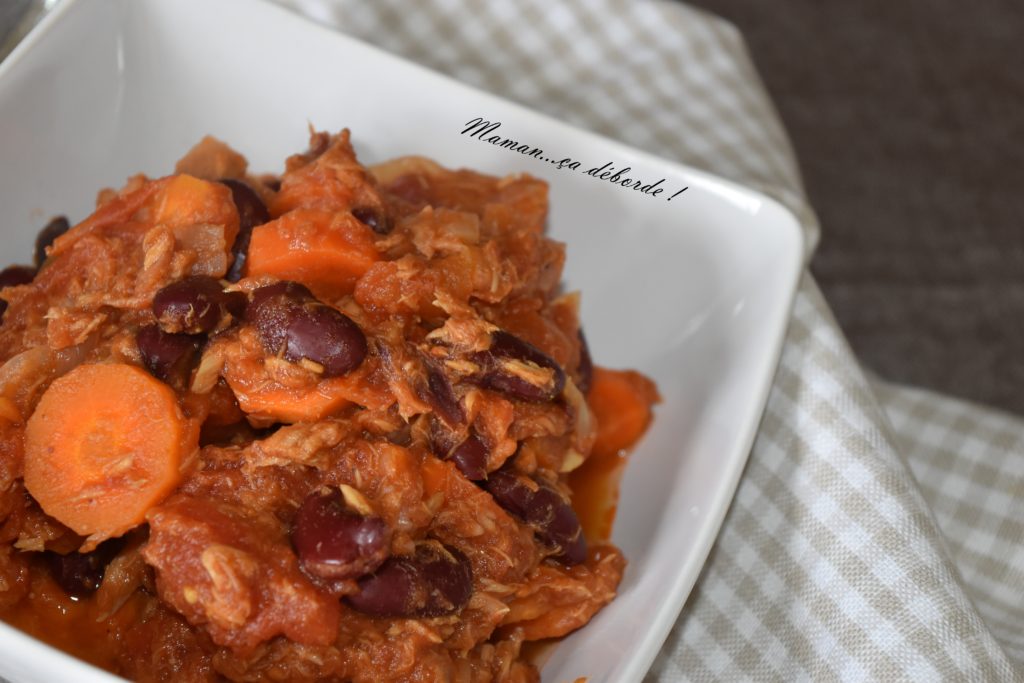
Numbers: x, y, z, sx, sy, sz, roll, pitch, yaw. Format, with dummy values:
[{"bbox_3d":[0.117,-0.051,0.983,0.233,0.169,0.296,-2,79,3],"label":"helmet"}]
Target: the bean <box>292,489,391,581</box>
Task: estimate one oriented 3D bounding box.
[{"bbox_3d":[-0.024,0.027,0.322,0.017,0.009,0.012,34,70,21],"label":"bean"}]

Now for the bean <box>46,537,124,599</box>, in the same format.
[{"bbox_3d":[-0.062,0.031,0.336,0.010,0.009,0.015,33,48,14],"label":"bean"}]

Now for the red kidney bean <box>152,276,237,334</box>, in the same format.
[{"bbox_3d":[-0.046,-0.005,0.338,0.015,0.009,0.009,3,63,-27],"label":"red kidney bean"}]

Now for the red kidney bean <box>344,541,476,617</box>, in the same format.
[{"bbox_3d":[-0.014,0.033,0.325,0.018,0.009,0.010,-15,67,-6],"label":"red kidney bean"}]

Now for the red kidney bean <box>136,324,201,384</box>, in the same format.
[{"bbox_3d":[-0.049,0.002,0.339,0.009,0.015,0.010,8,57,52],"label":"red kidney bean"}]

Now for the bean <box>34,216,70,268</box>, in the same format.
[{"bbox_3d":[-0.069,-0.014,0.358,0.009,0.009,0.015,25,69,11],"label":"bean"}]

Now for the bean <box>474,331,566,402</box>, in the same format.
[{"bbox_3d":[0.000,0.003,0.338,0.018,0.009,0.010,28,69,0],"label":"bean"}]

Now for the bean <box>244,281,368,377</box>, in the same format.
[{"bbox_3d":[-0.029,-0.002,0.335,0.019,0.009,0.011,30,69,-3],"label":"bean"}]

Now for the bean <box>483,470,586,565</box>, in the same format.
[{"bbox_3d":[0.003,0.025,0.332,0.018,0.009,0.009,42,71,-3],"label":"bean"}]

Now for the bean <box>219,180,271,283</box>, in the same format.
[{"bbox_3d":[-0.041,-0.017,0.350,0.010,0.009,0.018,4,67,2],"label":"bean"}]

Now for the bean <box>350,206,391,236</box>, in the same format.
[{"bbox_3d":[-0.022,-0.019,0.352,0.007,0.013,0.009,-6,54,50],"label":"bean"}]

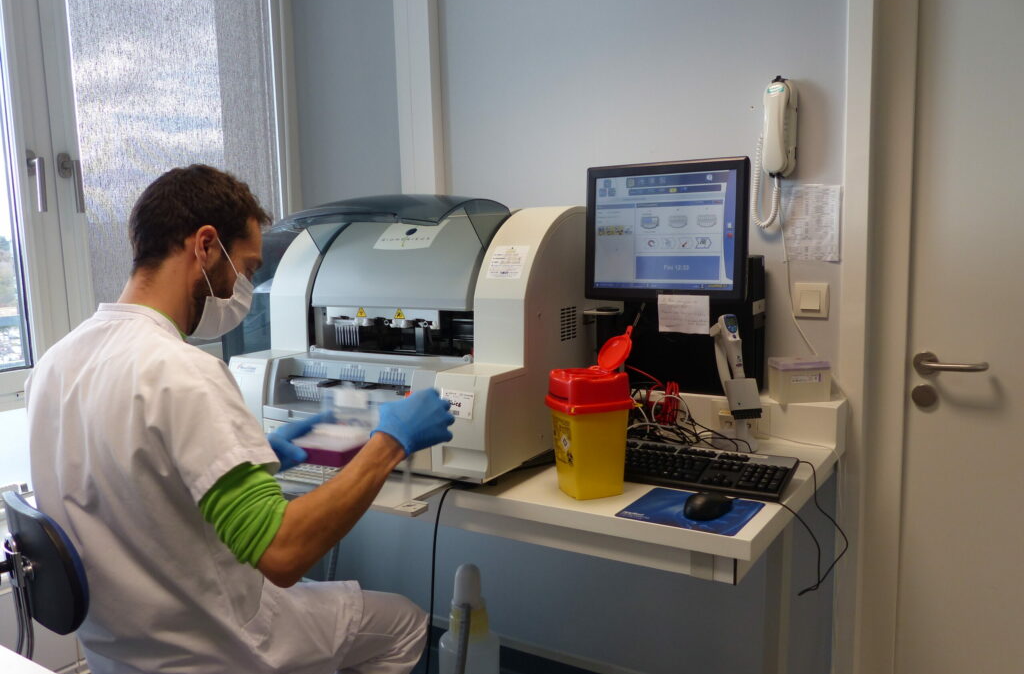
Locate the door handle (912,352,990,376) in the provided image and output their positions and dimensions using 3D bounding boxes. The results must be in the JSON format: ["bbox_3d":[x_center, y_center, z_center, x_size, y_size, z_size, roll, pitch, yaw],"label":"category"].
[{"bbox_3d":[0.935,0.064,1.770,0.146,0.052,0.062,3,8,32],"label":"door handle"}]

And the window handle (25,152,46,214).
[{"bbox_3d":[-1.161,-0.381,2.023,0.052,0.152,0.031,3,8,32],"label":"window handle"}]

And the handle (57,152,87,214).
[{"bbox_3d":[-1.116,-0.389,2.095,0.052,0.152,0.031,3,8,32],"label":"handle"}]

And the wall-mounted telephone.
[{"bbox_3d":[0.593,-0.418,1.880,0.091,0.336,0.075,3,8,32],"label":"wall-mounted telephone"}]

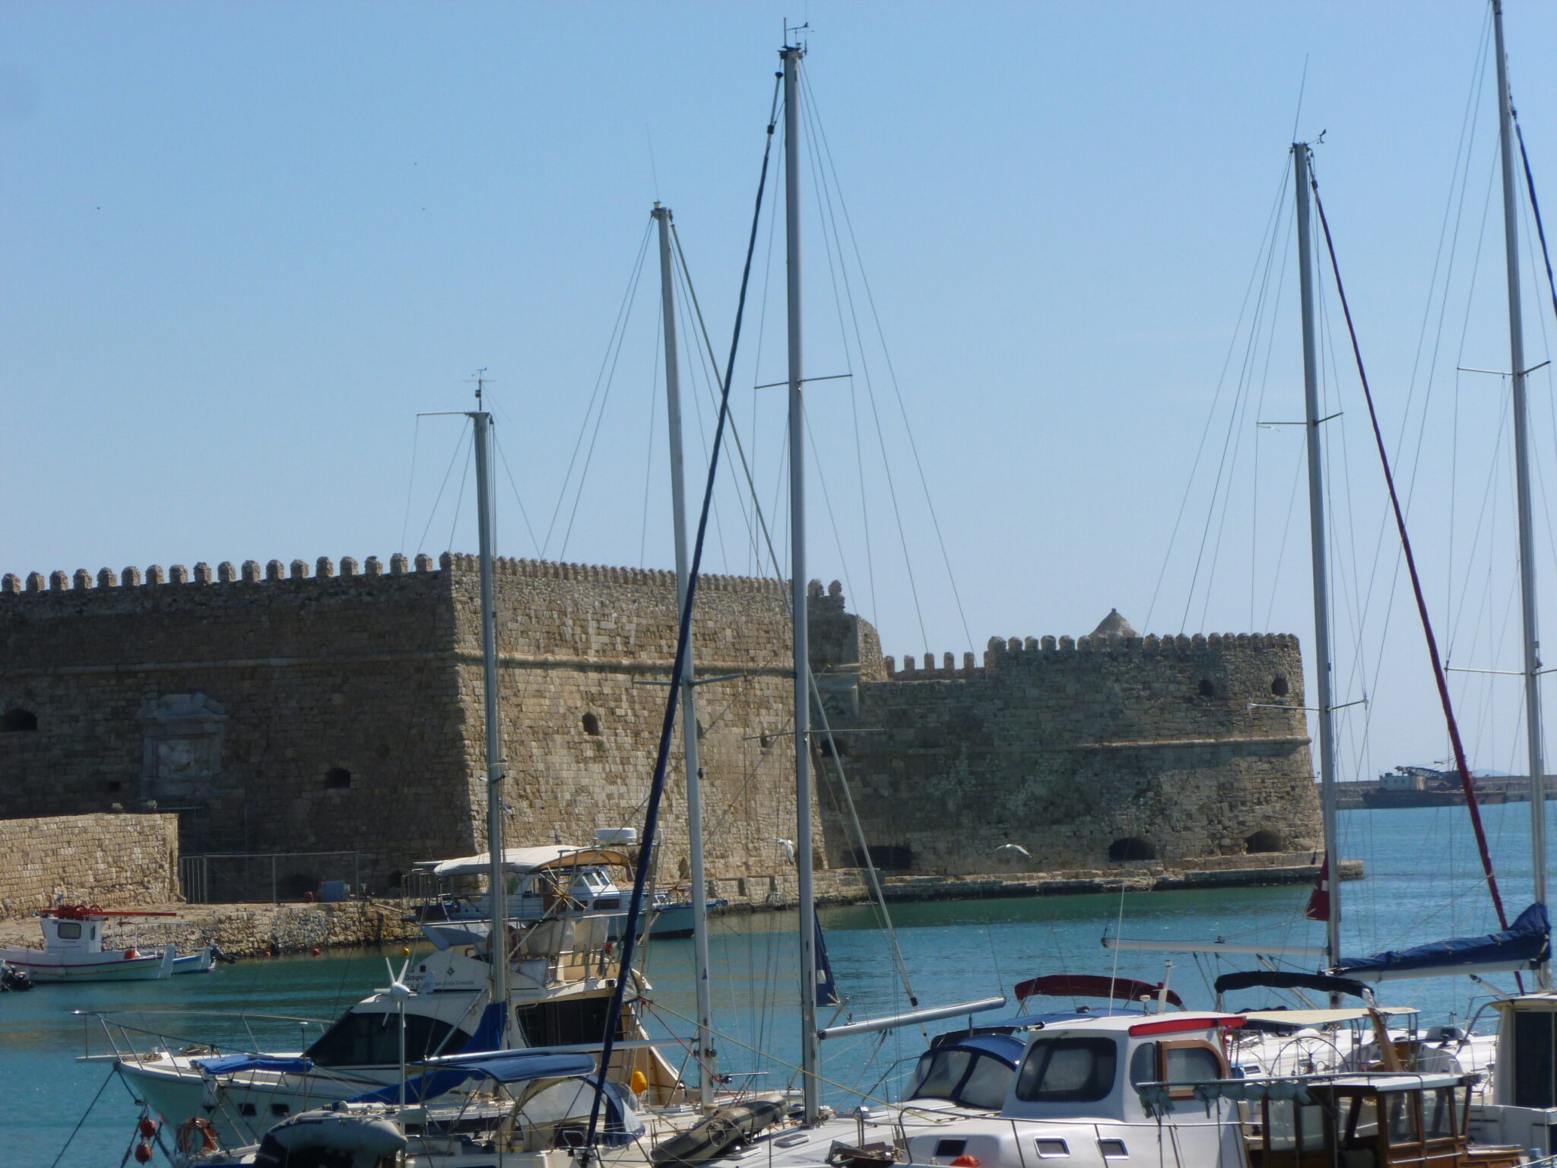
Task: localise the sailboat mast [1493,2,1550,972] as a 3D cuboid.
[{"bbox_3d":[8.704,-0.735,61.207,0.140,12.451,0.180,-4,-3,41],"label":"sailboat mast"}]

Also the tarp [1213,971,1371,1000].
[{"bbox_3d":[5.634,4.394,57.200,1.950,0.280,0.280,-4,-3,41],"label":"tarp"}]

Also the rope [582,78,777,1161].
[{"bbox_3d":[-0.993,0.171,55.950,0.120,12.223,0.120,-6,-22,41],"label":"rope"}]

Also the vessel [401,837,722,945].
[{"bbox_3d":[-8.252,11.981,204.000,11.500,3.900,3.400,-3,-3,28],"label":"vessel"}]

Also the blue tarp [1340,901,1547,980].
[{"bbox_3d":[7.578,4.035,59.500,0.320,0.750,4.050,-4,-3,41],"label":"blue tarp"}]

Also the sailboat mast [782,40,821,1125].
[{"bbox_3d":[0.260,-0.026,57.316,0.140,11.884,0.180,-4,-4,41],"label":"sailboat mast"}]

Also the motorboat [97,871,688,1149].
[{"bbox_3d":[-5.324,5.977,69.300,8.500,4.400,3.100,-4,-3,37],"label":"motorboat"}]

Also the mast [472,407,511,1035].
[{"bbox_3d":[-3.643,2.057,66.143,0.130,8.528,0.170,-4,-3,41],"label":"mast"}]

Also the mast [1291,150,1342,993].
[{"bbox_3d":[6.847,0.168,66.193,0.130,11.541,0.170,-4,-3,41],"label":"mast"}]

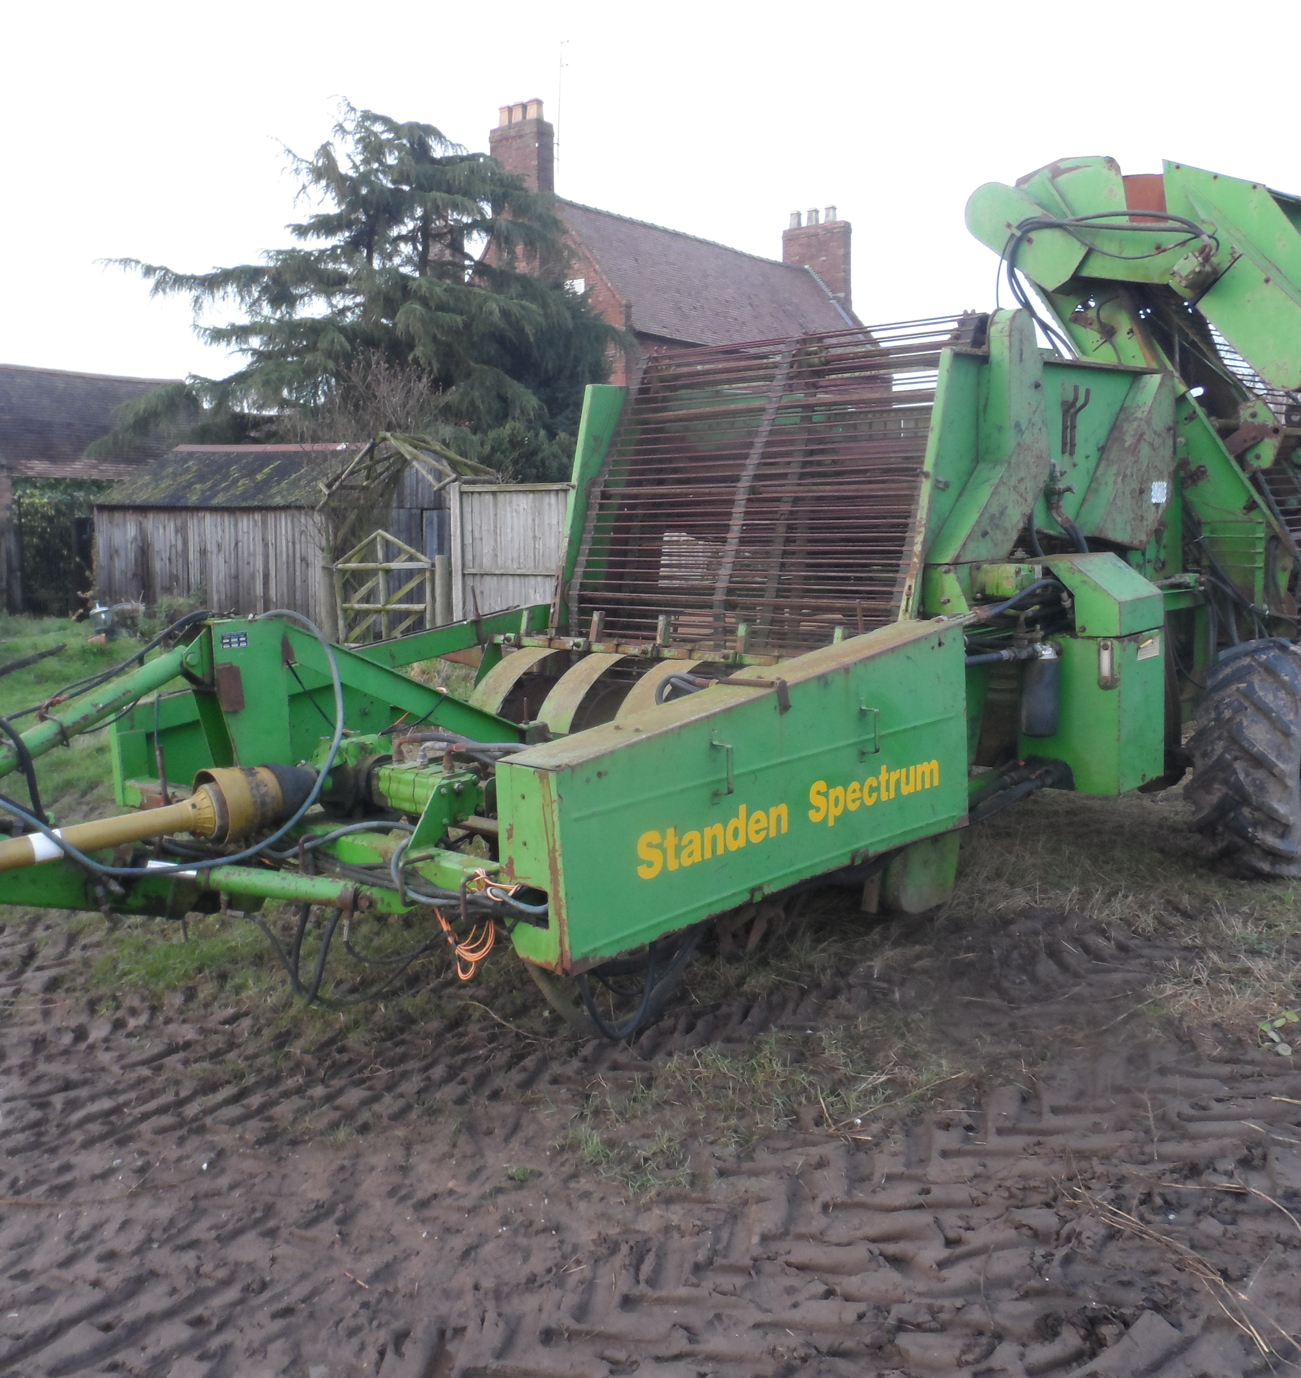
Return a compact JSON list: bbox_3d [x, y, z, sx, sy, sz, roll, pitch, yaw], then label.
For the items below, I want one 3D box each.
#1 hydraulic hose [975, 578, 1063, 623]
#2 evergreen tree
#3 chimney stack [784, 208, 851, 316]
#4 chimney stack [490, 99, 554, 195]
[{"bbox_3d":[1.407,-0.336,4.850,0.120,0.200,0.500,7,10,38],"label":"hydraulic hose"},{"bbox_3d":[-4.803,-5.540,21.500,8.500,8.100,7.600,1,8,0],"label":"evergreen tree"},{"bbox_3d":[5.040,-12.928,38.700,2.100,3.000,0.500,7,10,39],"label":"chimney stack"},{"bbox_3d":[-3.062,-12.874,30.300,1.580,2.000,0.520,7,10,39],"label":"chimney stack"}]

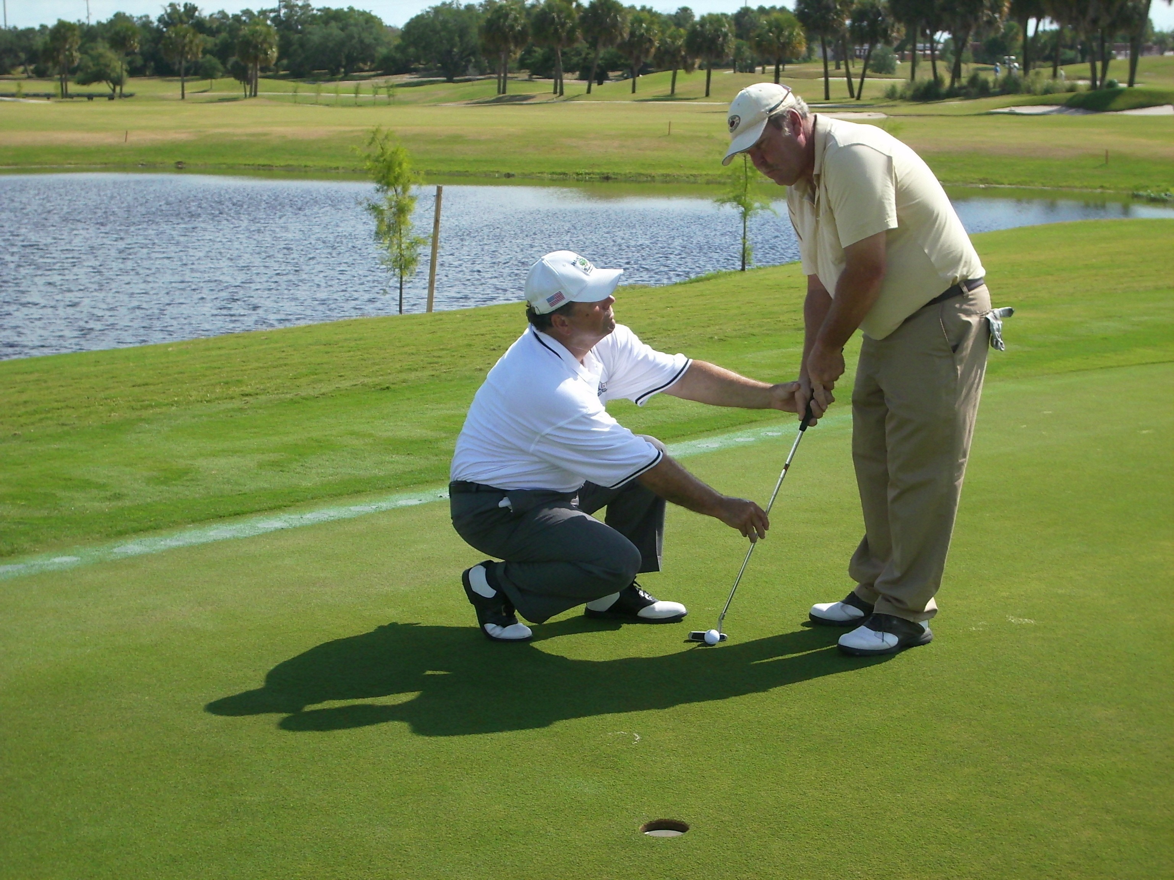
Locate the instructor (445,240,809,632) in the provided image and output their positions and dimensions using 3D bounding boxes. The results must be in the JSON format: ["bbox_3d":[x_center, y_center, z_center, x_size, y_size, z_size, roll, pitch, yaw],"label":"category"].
[{"bbox_3d":[0.105,0.015,5.355,0.980,1.110,0.640,3,12,14],"label":"instructor"}]

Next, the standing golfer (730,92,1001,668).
[{"bbox_3d":[0.770,-0.206,5.260,0.780,1.580,0.560,-1,11,-4],"label":"standing golfer"}]

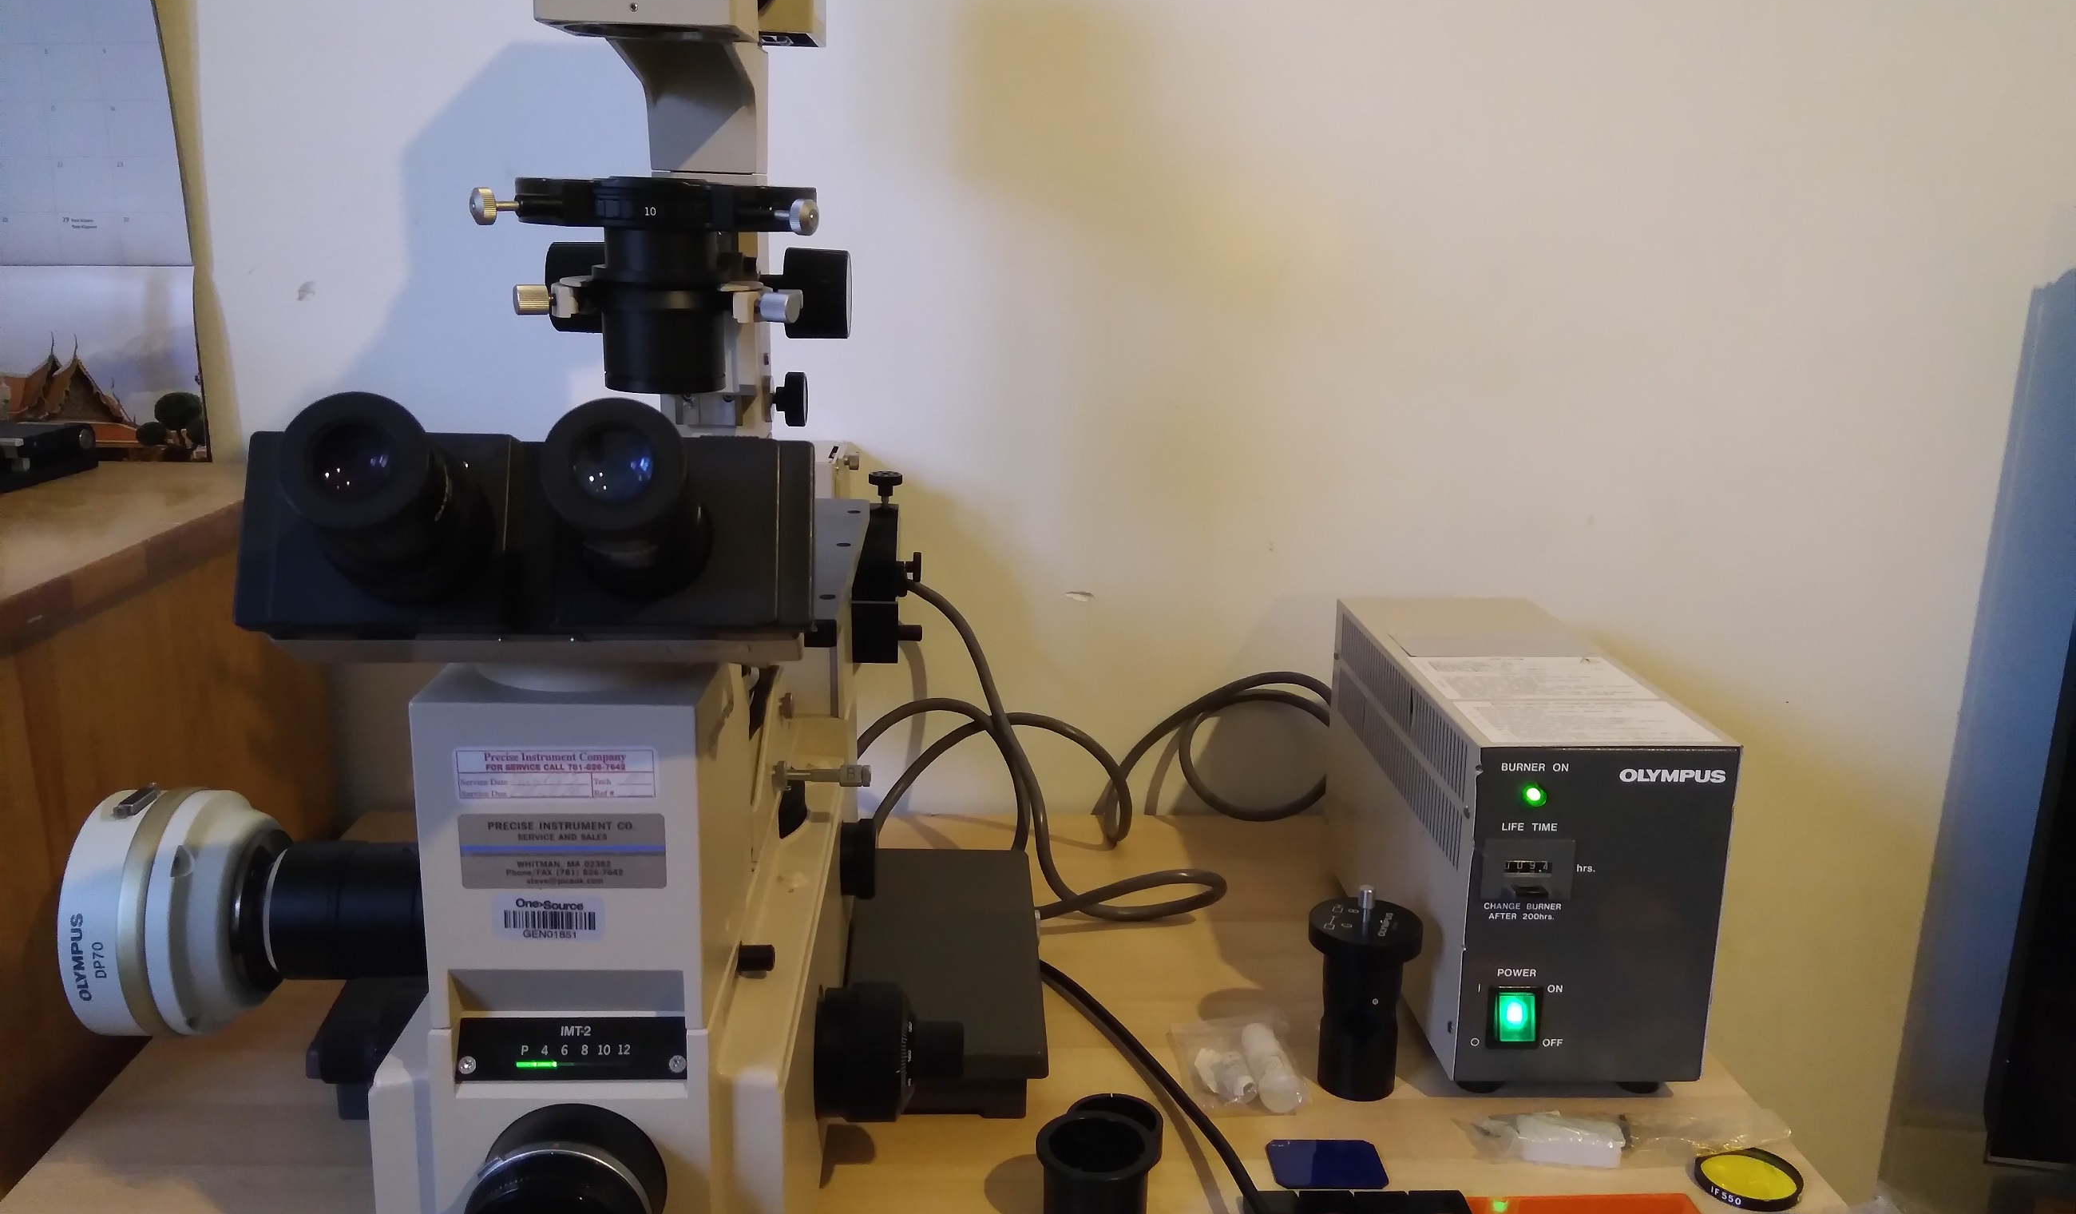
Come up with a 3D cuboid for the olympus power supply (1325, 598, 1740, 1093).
[{"bbox_3d":[0.264,0.120,0.934,0.126,0.184,0.301,0,14,-3],"label":"olympus power supply"}]

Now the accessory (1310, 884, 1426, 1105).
[{"bbox_3d":[0.162,0.189,0.808,0.055,0.106,0.055,0,14,-3],"label":"accessory"}]

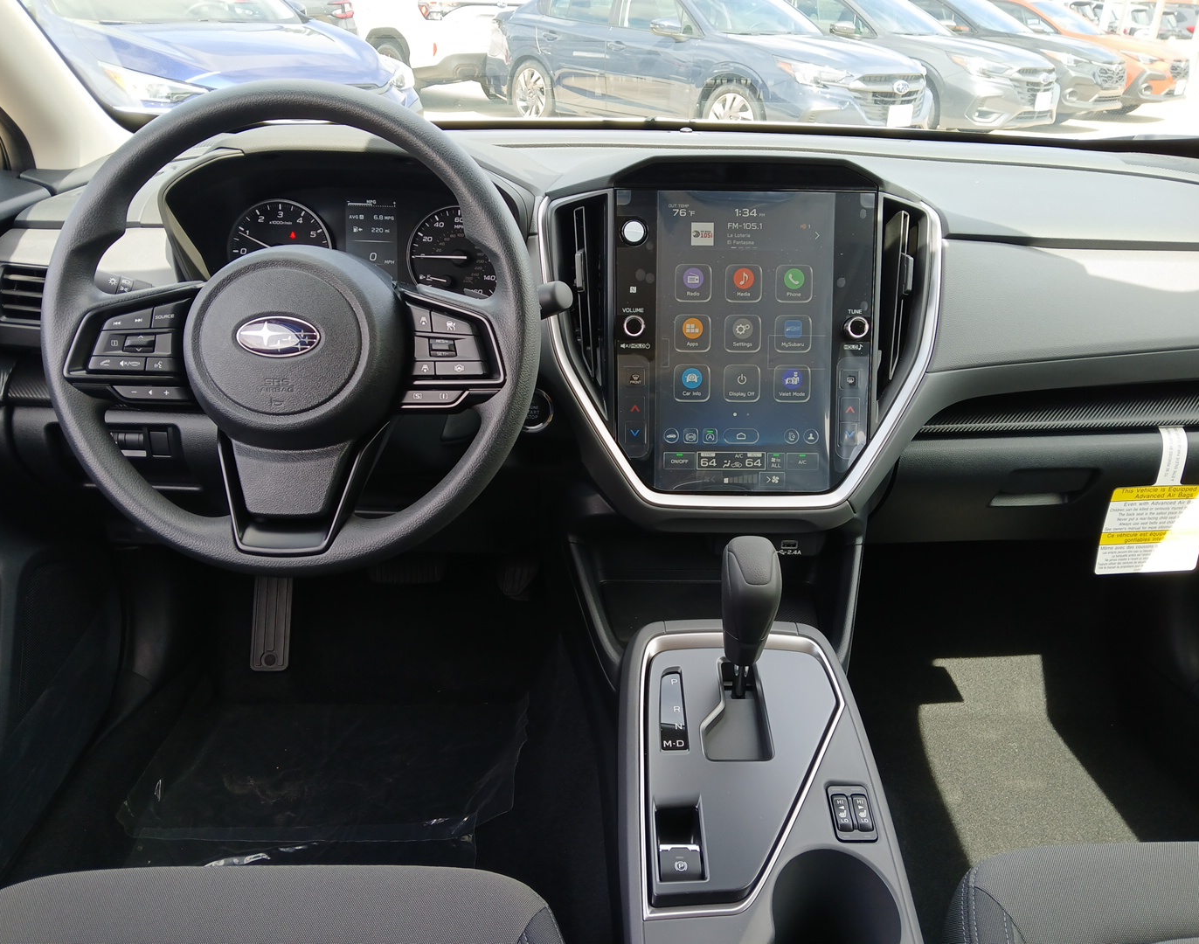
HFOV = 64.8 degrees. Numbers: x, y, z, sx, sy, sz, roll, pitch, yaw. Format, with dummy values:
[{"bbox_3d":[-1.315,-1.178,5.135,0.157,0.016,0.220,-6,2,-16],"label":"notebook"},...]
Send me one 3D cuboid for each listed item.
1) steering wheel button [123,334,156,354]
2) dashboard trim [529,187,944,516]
[{"bbox_3d":[-0.347,-0.097,0.712,0.024,0.015,0.010,1,2,0],"label":"steering wheel button"},{"bbox_3d":[0.124,-0.106,0.824,0.346,0.274,0.050,1,2,0],"label":"dashboard trim"}]

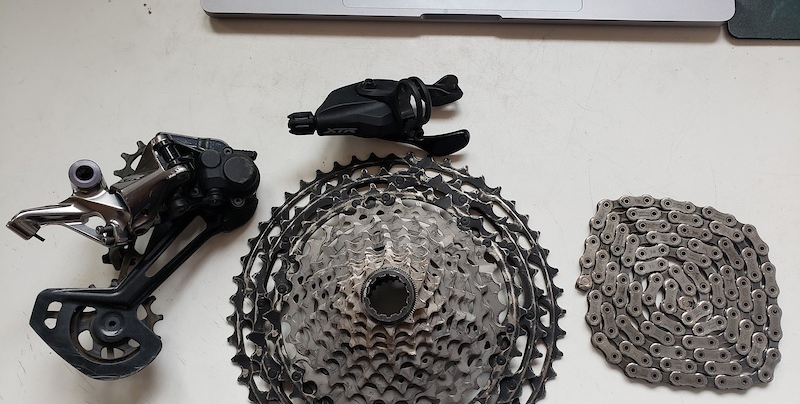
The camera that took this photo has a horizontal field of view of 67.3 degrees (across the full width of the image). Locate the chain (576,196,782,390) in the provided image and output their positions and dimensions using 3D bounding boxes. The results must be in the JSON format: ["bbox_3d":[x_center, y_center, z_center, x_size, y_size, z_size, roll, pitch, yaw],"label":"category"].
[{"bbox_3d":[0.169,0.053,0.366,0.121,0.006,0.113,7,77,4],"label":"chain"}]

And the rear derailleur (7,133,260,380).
[{"bbox_3d":[-0.164,0.016,0.362,0.122,0.058,0.161,33,80,9],"label":"rear derailleur"}]

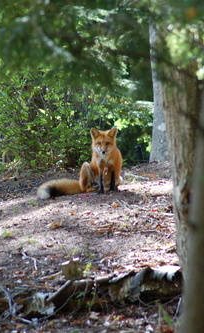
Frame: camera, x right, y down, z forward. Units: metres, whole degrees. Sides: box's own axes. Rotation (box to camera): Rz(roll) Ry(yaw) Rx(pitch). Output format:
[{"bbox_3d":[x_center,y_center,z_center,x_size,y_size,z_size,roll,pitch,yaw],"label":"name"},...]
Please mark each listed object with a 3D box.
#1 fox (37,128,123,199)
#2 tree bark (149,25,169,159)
[{"bbox_3d":[-0.175,-0.023,32.300,0.630,0.520,0.450,0,2,-12],"label":"fox"},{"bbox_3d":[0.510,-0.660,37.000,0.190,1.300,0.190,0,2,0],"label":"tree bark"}]

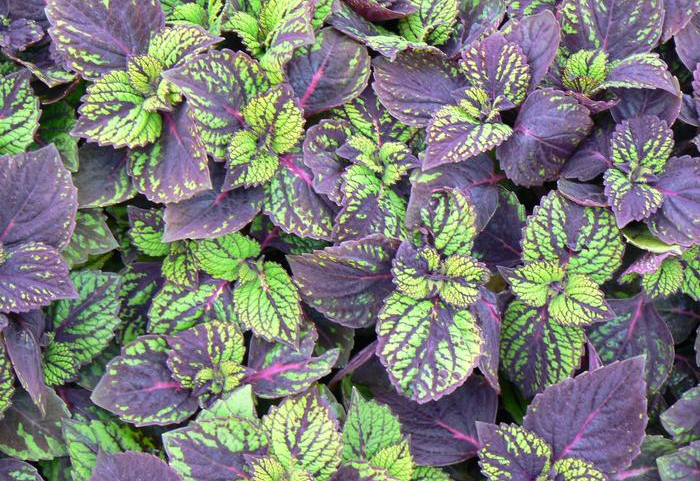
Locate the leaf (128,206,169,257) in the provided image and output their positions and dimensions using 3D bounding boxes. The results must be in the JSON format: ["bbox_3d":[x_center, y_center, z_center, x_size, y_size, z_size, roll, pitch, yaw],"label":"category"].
[{"bbox_3d":[-0.116,-0.005,1.522,0.042,0.007,0.028,34,67,33],"label":"leaf"}]

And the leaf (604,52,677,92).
[{"bbox_3d":[0.182,-0.106,1.688,0.054,0.012,0.049,2,36,-17],"label":"leaf"}]

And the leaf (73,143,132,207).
[{"bbox_3d":[-0.147,-0.039,1.564,0.048,0.011,0.041,-41,71,-8],"label":"leaf"}]

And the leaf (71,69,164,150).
[{"bbox_3d":[-0.150,-0.079,1.657,0.056,0.014,0.061,-24,64,1],"label":"leaf"}]

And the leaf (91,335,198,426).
[{"bbox_3d":[-0.123,0.085,1.593,0.066,0.020,0.052,-10,68,2],"label":"leaf"}]

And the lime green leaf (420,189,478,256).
[{"bbox_3d":[0.056,-0.010,1.507,0.036,0.009,0.061,5,45,3],"label":"lime green leaf"}]

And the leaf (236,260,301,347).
[{"bbox_3d":[-0.046,0.035,1.481,0.036,0.009,0.053,-23,78,-12],"label":"leaf"}]

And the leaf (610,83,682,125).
[{"bbox_3d":[0.178,-0.081,1.587,0.044,0.011,0.048,6,55,5],"label":"leaf"}]

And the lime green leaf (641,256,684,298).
[{"bbox_3d":[0.192,0.022,1.599,0.024,0.006,0.032,33,70,13],"label":"lime green leaf"}]

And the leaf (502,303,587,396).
[{"bbox_3d":[0.114,0.066,1.564,0.051,0.013,0.061,11,76,3],"label":"leaf"}]

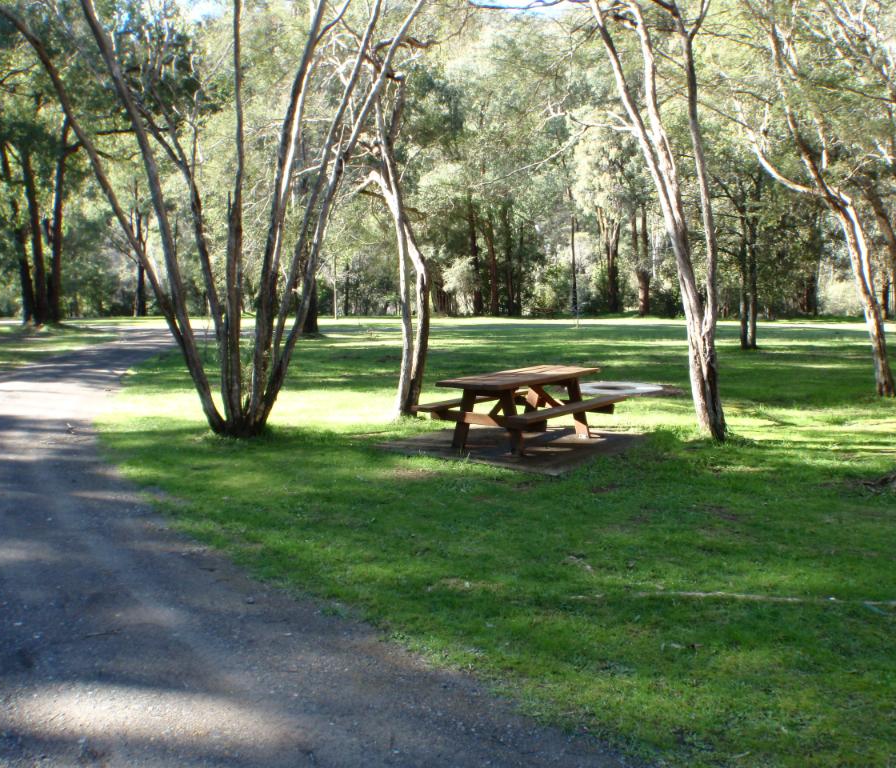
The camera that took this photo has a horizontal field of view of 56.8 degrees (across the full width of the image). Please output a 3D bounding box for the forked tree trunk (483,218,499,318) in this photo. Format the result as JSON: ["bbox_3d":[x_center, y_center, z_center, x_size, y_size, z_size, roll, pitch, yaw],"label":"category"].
[{"bbox_3d":[2.650,-7.305,51.646,0.998,6.176,0.750,0,7,3],"label":"forked tree trunk"}]

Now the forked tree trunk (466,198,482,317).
[{"bbox_3d":[1.650,-7.909,51.577,0.996,7.391,0.750,0,7,2],"label":"forked tree trunk"}]

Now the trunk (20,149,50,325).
[{"bbox_3d":[-22.145,-7.862,44.466,1.611,9.320,1.000,-4,7,-26],"label":"trunk"}]

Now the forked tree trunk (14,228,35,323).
[{"bbox_3d":[-23.115,-5.905,45.209,1.092,5.088,0.800,-4,7,-27],"label":"forked tree trunk"}]

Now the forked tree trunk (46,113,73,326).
[{"bbox_3d":[-20.812,-8.680,44.372,1.393,10.967,0.950,-3,7,-25],"label":"forked tree trunk"}]

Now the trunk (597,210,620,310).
[{"bbox_3d":[10.390,-7.971,53.618,1.554,6.662,1.100,1,7,11],"label":"trunk"}]

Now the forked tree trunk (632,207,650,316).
[{"bbox_3d":[11.593,-7.315,49.626,1.078,6.523,0.950,1,7,13],"label":"forked tree trunk"}]

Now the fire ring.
[{"bbox_3d":[2.702,0.061,13.359,1.549,0.120,1.549,0,7,0],"label":"fire ring"}]

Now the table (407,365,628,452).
[{"bbox_3d":[0.828,0.272,8.961,1.456,0.740,2.031,5,8,38],"label":"table"}]

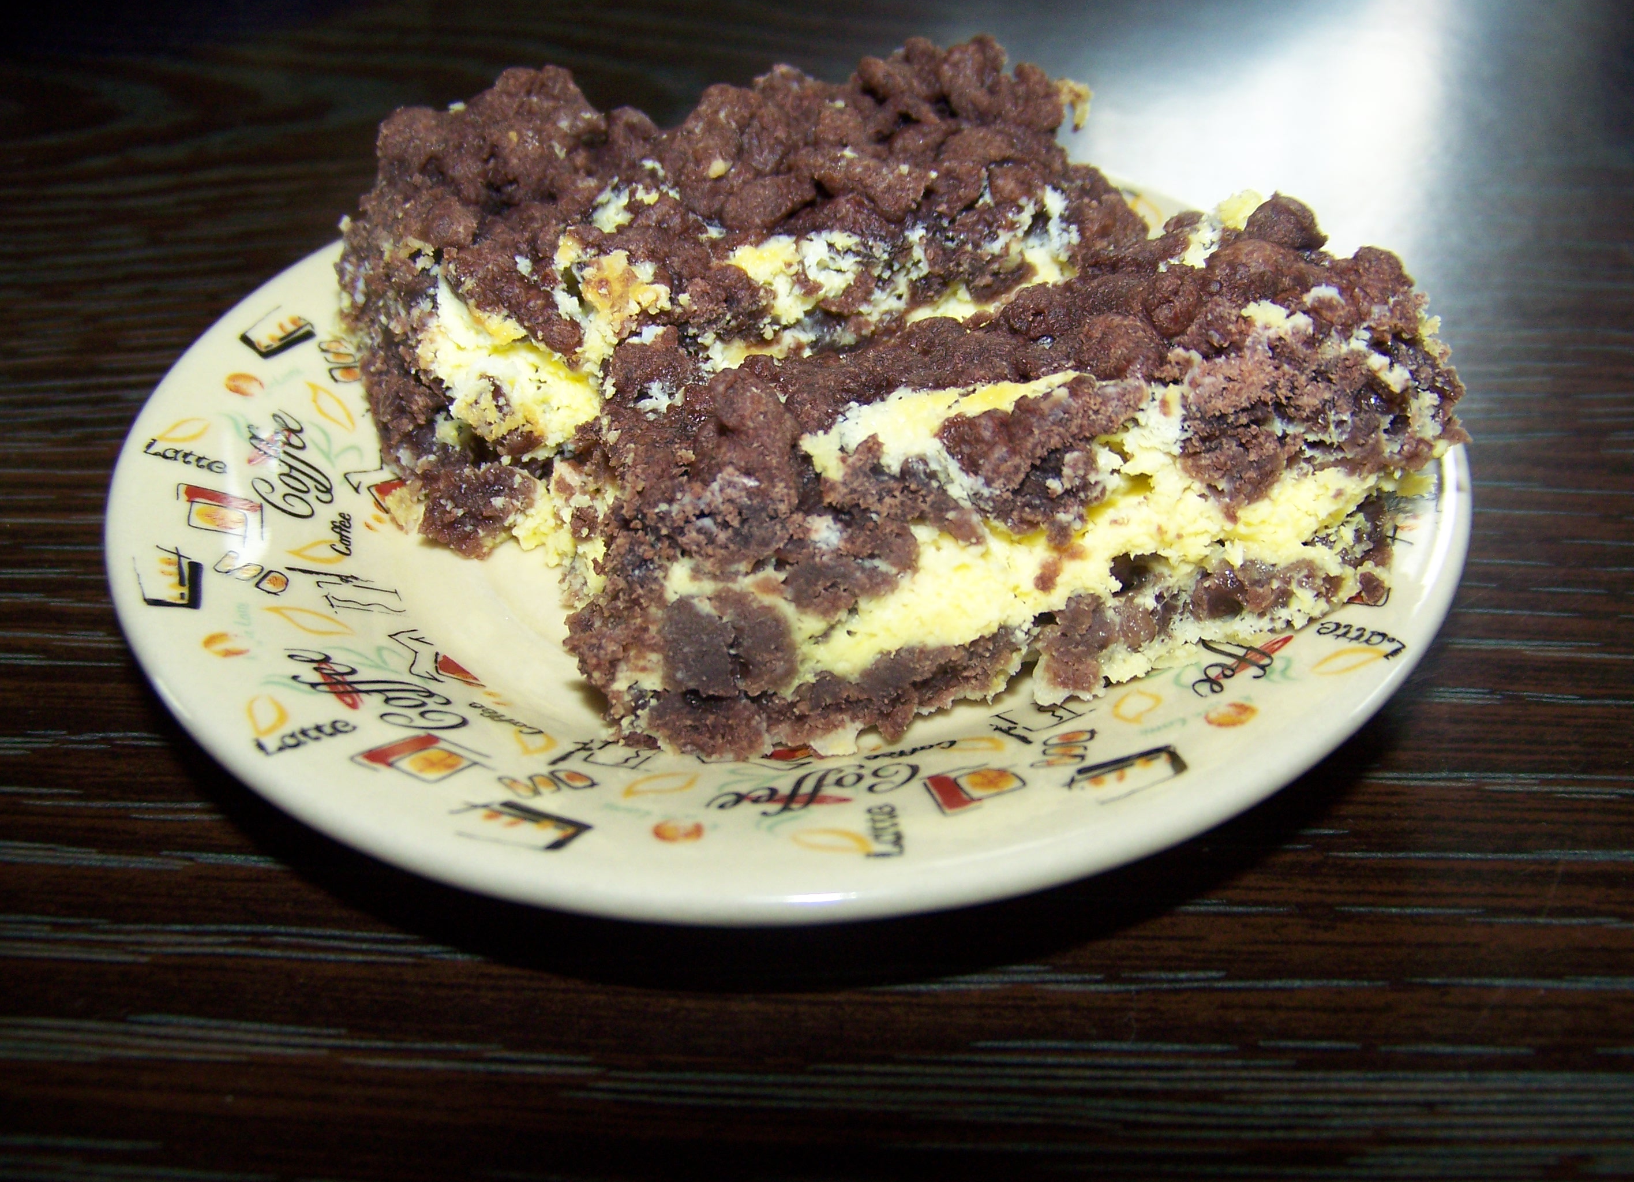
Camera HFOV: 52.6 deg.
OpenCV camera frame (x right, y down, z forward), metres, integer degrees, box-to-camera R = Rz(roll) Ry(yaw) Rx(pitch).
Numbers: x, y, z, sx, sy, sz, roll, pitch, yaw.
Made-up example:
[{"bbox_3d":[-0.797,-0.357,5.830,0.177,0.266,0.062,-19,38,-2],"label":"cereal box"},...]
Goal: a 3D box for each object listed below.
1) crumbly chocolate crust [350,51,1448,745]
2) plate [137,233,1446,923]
[{"bbox_3d":[0.006,-0.029,0.201,0.122,0.047,0.086,-11,41,-12],"label":"crumbly chocolate crust"},{"bbox_3d":[-0.004,-0.014,0.213,0.162,0.022,0.162,-1,40,0],"label":"plate"}]

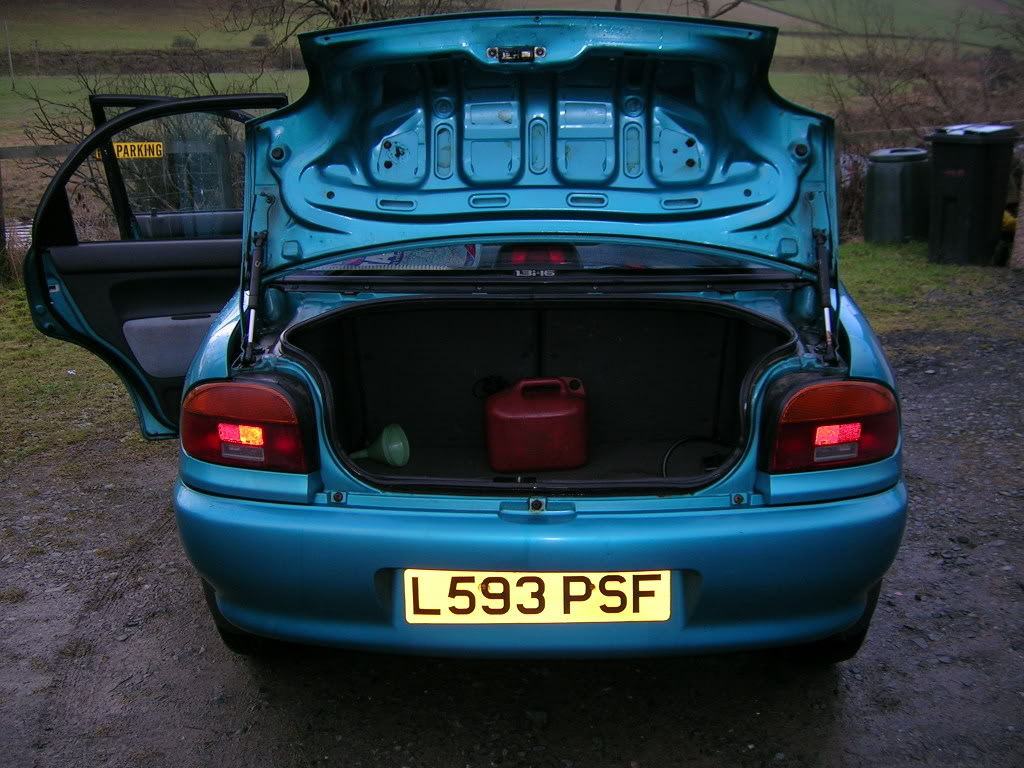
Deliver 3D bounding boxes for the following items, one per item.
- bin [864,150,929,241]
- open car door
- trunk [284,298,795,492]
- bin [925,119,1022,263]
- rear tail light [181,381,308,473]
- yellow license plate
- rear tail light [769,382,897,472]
[{"bbox_3d":[3.816,-1.866,10.250,0.670,0.920,0.670,0,16,0],"label":"bin"},{"bbox_3d":[-1.142,-0.391,3.443,0.920,1.090,0.220,-6,17,-21],"label":"open car door"},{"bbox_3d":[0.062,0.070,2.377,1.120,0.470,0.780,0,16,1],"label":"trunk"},{"bbox_3d":[3.950,-1.629,8.900,0.720,1.080,0.580,-13,20,-39],"label":"bin"},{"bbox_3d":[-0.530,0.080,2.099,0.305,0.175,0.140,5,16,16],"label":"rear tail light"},{"bbox_3d":[0.051,0.417,2.025,0.518,0.111,0.016,0,10,1],"label":"yellow license plate"},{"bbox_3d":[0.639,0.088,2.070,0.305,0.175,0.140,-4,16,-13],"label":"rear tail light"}]

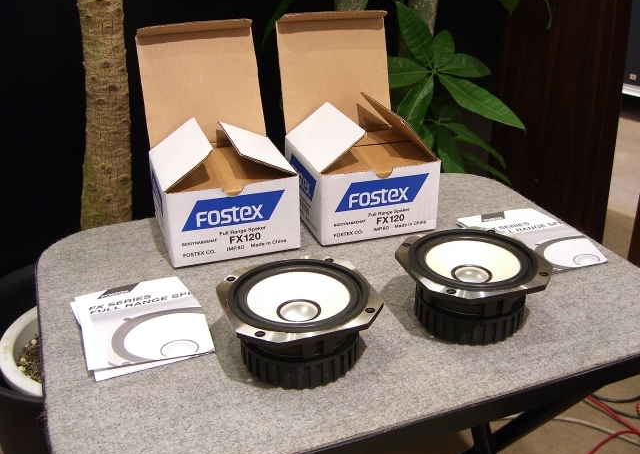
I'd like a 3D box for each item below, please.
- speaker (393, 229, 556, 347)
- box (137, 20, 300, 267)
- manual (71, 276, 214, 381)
[{"bbox_3d":[0.140,0.056,0.654,0.123,0.060,0.123,-8,26,-16],"label":"speaker"},{"bbox_3d":[-0.122,-0.107,0.817,0.142,0.224,0.198,-9,26,-16],"label":"box"},{"bbox_3d":[-0.170,0.088,0.655,0.110,0.009,0.146,-10,27,-20],"label":"manual"}]

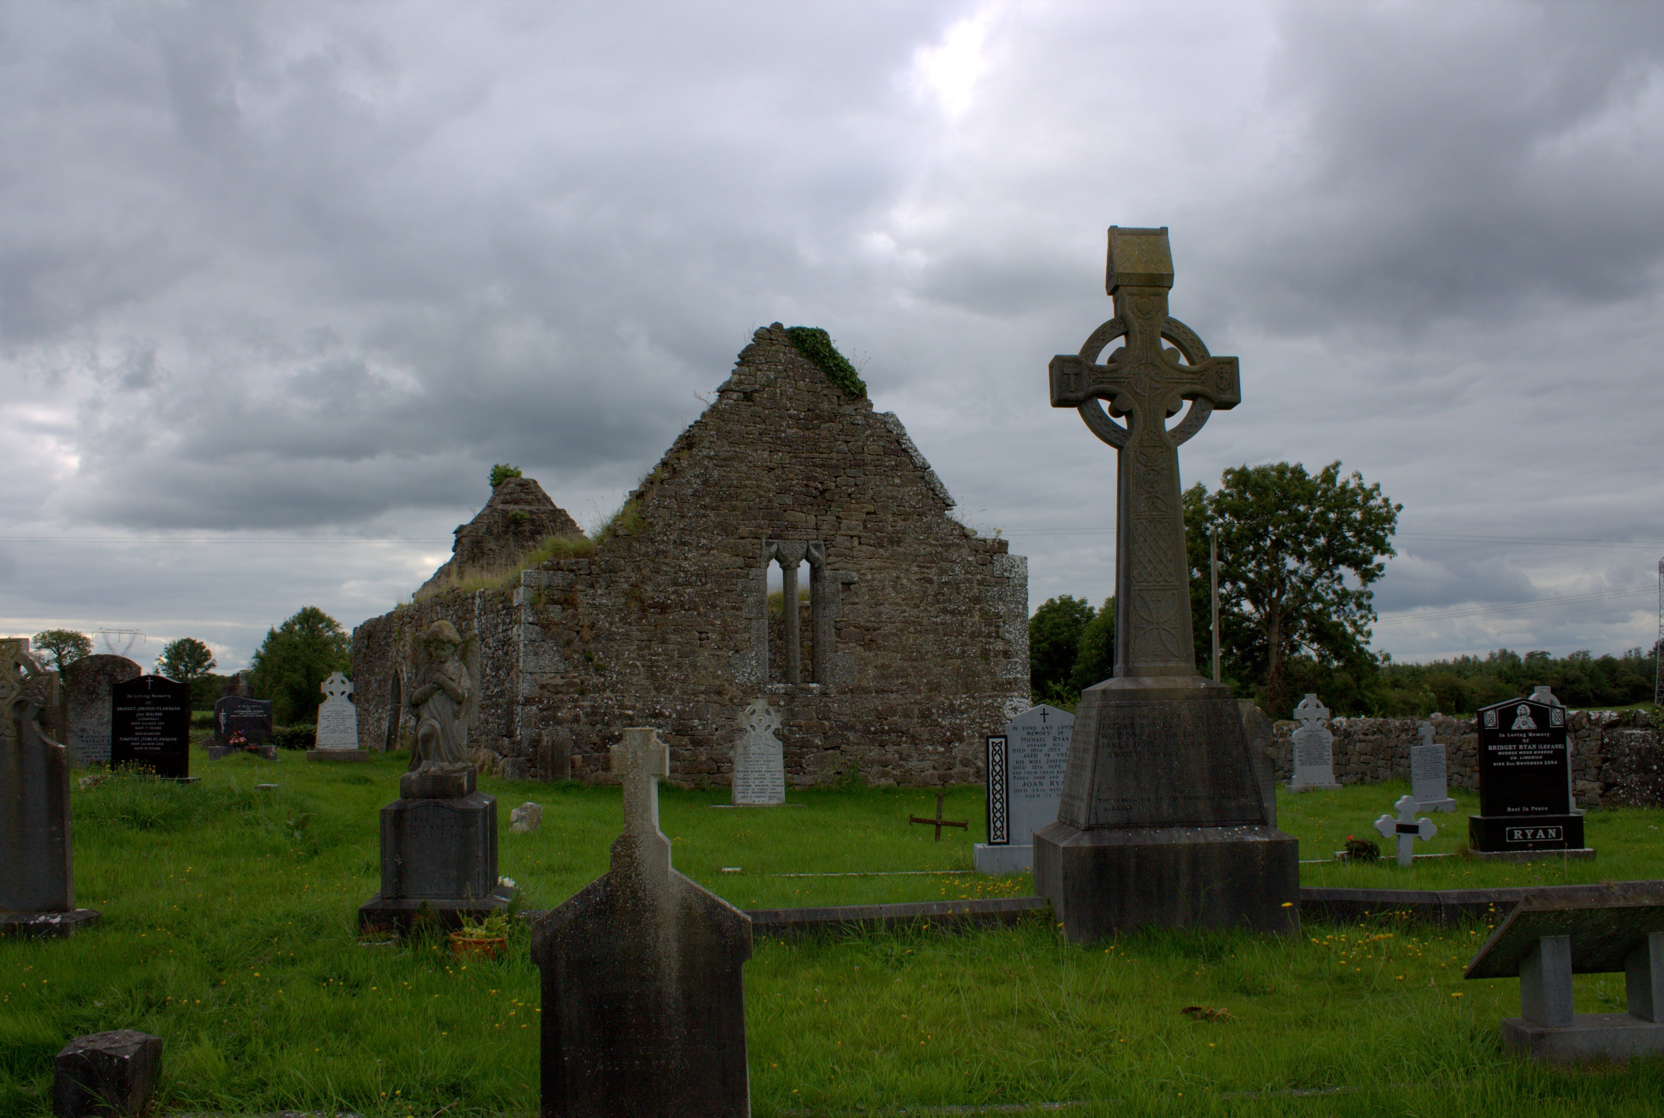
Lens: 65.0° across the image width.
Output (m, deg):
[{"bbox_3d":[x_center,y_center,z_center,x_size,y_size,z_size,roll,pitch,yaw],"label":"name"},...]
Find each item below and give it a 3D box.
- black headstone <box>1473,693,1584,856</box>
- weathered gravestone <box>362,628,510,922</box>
[{"bbox_3d":[6.550,2.022,12.300,0.870,1.450,0.270,-1,-5,5],"label":"black headstone"},{"bbox_3d":[-2.542,1.404,8.639,0.920,1.967,0.680,0,-6,-6],"label":"weathered gravestone"}]

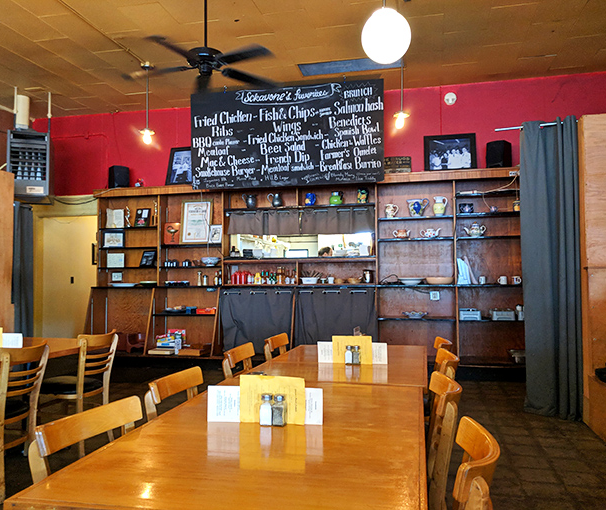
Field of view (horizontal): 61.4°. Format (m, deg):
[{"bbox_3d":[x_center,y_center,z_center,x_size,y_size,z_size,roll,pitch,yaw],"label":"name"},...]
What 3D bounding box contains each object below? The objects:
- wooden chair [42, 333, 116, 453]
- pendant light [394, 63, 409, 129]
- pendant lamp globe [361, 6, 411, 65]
[{"bbox_3d":[-1.643,0.980,3.670,0.510,0.840,0.430,-1,-2,19],"label":"wooden chair"},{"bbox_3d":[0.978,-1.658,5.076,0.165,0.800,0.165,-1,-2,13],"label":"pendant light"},{"bbox_3d":[0.532,-1.403,3.273,0.315,0.340,0.315,-1,-2,13],"label":"pendant lamp globe"}]

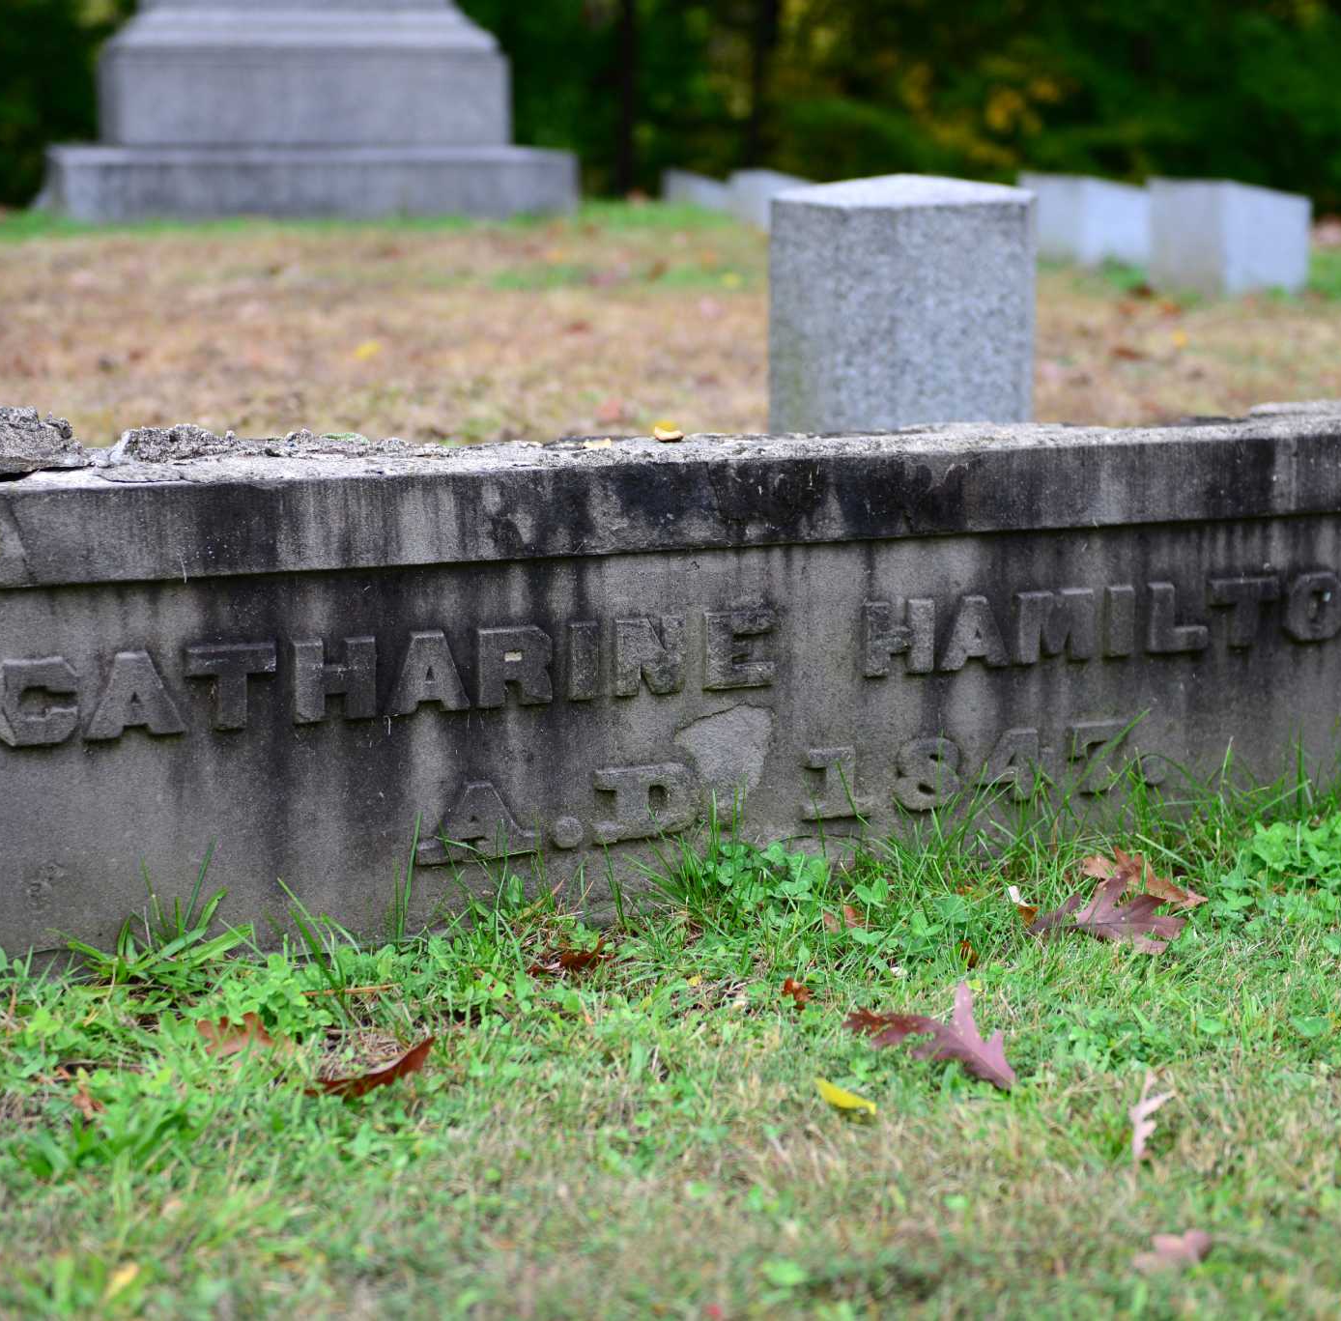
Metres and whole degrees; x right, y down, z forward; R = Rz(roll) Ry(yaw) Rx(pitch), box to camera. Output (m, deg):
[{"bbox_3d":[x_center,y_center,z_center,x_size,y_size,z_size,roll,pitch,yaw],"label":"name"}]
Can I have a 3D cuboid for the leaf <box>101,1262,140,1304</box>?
[{"bbox_3d":[-0.329,0.372,1.643,0.017,0.014,0.038,3,10,18],"label":"leaf"}]

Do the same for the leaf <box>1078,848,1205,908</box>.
[{"bbox_3d":[0.402,0.186,2.348,0.110,0.027,0.060,7,14,29],"label":"leaf"}]

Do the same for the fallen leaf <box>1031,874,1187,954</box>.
[{"bbox_3d":[0.359,0.207,2.249,0.118,0.035,0.085,-2,12,-10],"label":"fallen leaf"}]

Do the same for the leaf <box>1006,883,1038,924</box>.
[{"bbox_3d":[0.314,0.217,2.453,0.028,0.028,0.032,1,9,7],"label":"leaf"}]

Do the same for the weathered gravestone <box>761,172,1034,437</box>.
[{"bbox_3d":[0.318,-0.369,3.810,0.280,0.600,0.280,-4,12,-18],"label":"weathered gravestone"}]

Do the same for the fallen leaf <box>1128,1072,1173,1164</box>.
[{"bbox_3d":[0.315,0.300,1.804,0.030,0.028,0.095,0,12,0],"label":"fallen leaf"}]

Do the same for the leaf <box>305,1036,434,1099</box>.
[{"bbox_3d":[-0.208,0.281,1.895,0.085,0.030,0.055,-3,12,-15],"label":"leaf"}]

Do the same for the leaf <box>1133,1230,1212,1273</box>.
[{"bbox_3d":[0.306,0.359,1.672,0.047,0.014,0.038,2,9,10],"label":"leaf"}]

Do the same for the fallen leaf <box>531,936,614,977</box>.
[{"bbox_3d":[-0.080,0.235,2.186,0.065,0.020,0.045,-3,12,-15],"label":"fallen leaf"}]

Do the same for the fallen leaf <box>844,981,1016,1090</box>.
[{"bbox_3d":[0.194,0.281,2.057,0.134,0.048,0.084,5,11,28],"label":"fallen leaf"}]

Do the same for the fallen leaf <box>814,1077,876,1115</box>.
[{"bbox_3d":[0.125,0.311,1.965,0.045,0.017,0.023,6,11,32],"label":"fallen leaf"}]

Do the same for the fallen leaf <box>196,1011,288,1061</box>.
[{"bbox_3d":[-0.306,0.268,1.958,0.068,0.022,0.050,-2,12,-10],"label":"fallen leaf"}]

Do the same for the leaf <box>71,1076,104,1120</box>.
[{"bbox_3d":[-0.390,0.293,1.838,0.025,0.018,0.035,0,12,0],"label":"leaf"}]

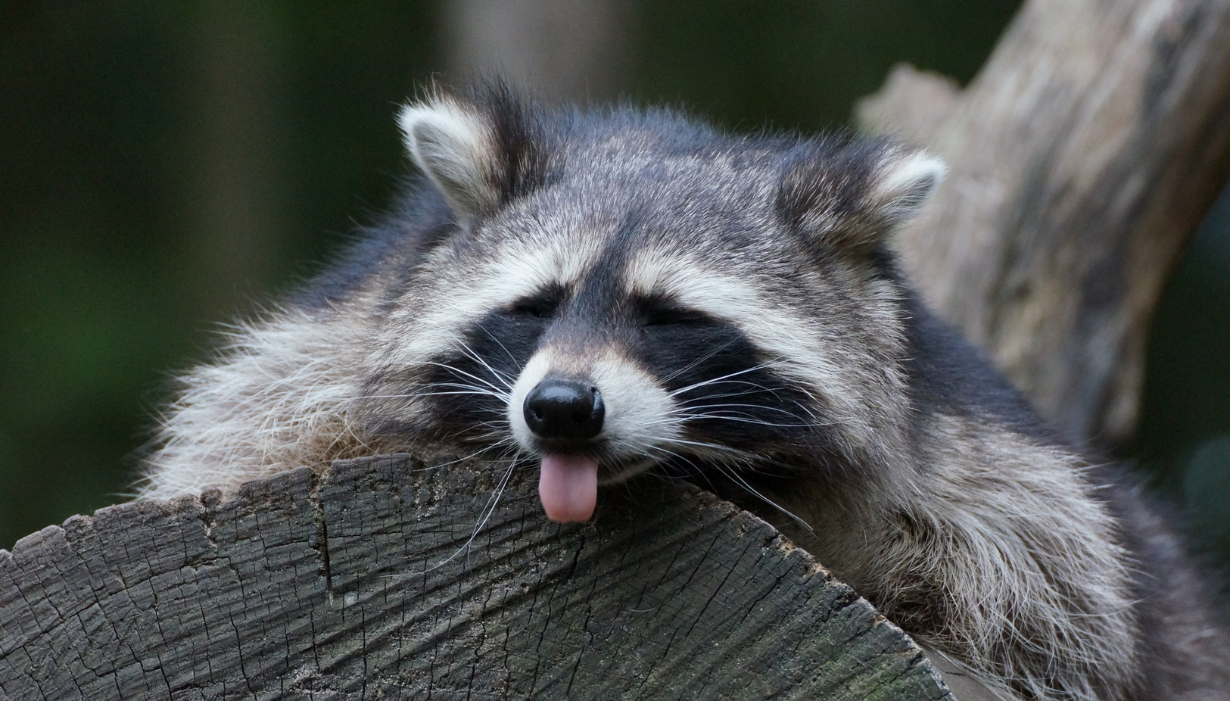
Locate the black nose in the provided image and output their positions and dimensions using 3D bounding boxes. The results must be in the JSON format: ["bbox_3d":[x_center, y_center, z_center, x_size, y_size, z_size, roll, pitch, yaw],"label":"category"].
[{"bbox_3d":[-0.017,0.019,4.212,0.026,0.021,0.020,6,9,15],"label":"black nose"}]

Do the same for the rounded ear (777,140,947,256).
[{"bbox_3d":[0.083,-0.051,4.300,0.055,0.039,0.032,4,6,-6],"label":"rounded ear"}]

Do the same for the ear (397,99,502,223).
[{"bbox_3d":[-0.056,-0.064,4.335,0.036,0.042,0.028,-1,5,23],"label":"ear"}]

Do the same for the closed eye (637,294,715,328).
[{"bbox_3d":[0.020,-0.013,4.260,0.025,0.011,0.011,5,9,3],"label":"closed eye"}]

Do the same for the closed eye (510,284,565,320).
[{"bbox_3d":[-0.026,-0.016,4.272,0.020,0.011,0.010,8,9,23],"label":"closed eye"}]

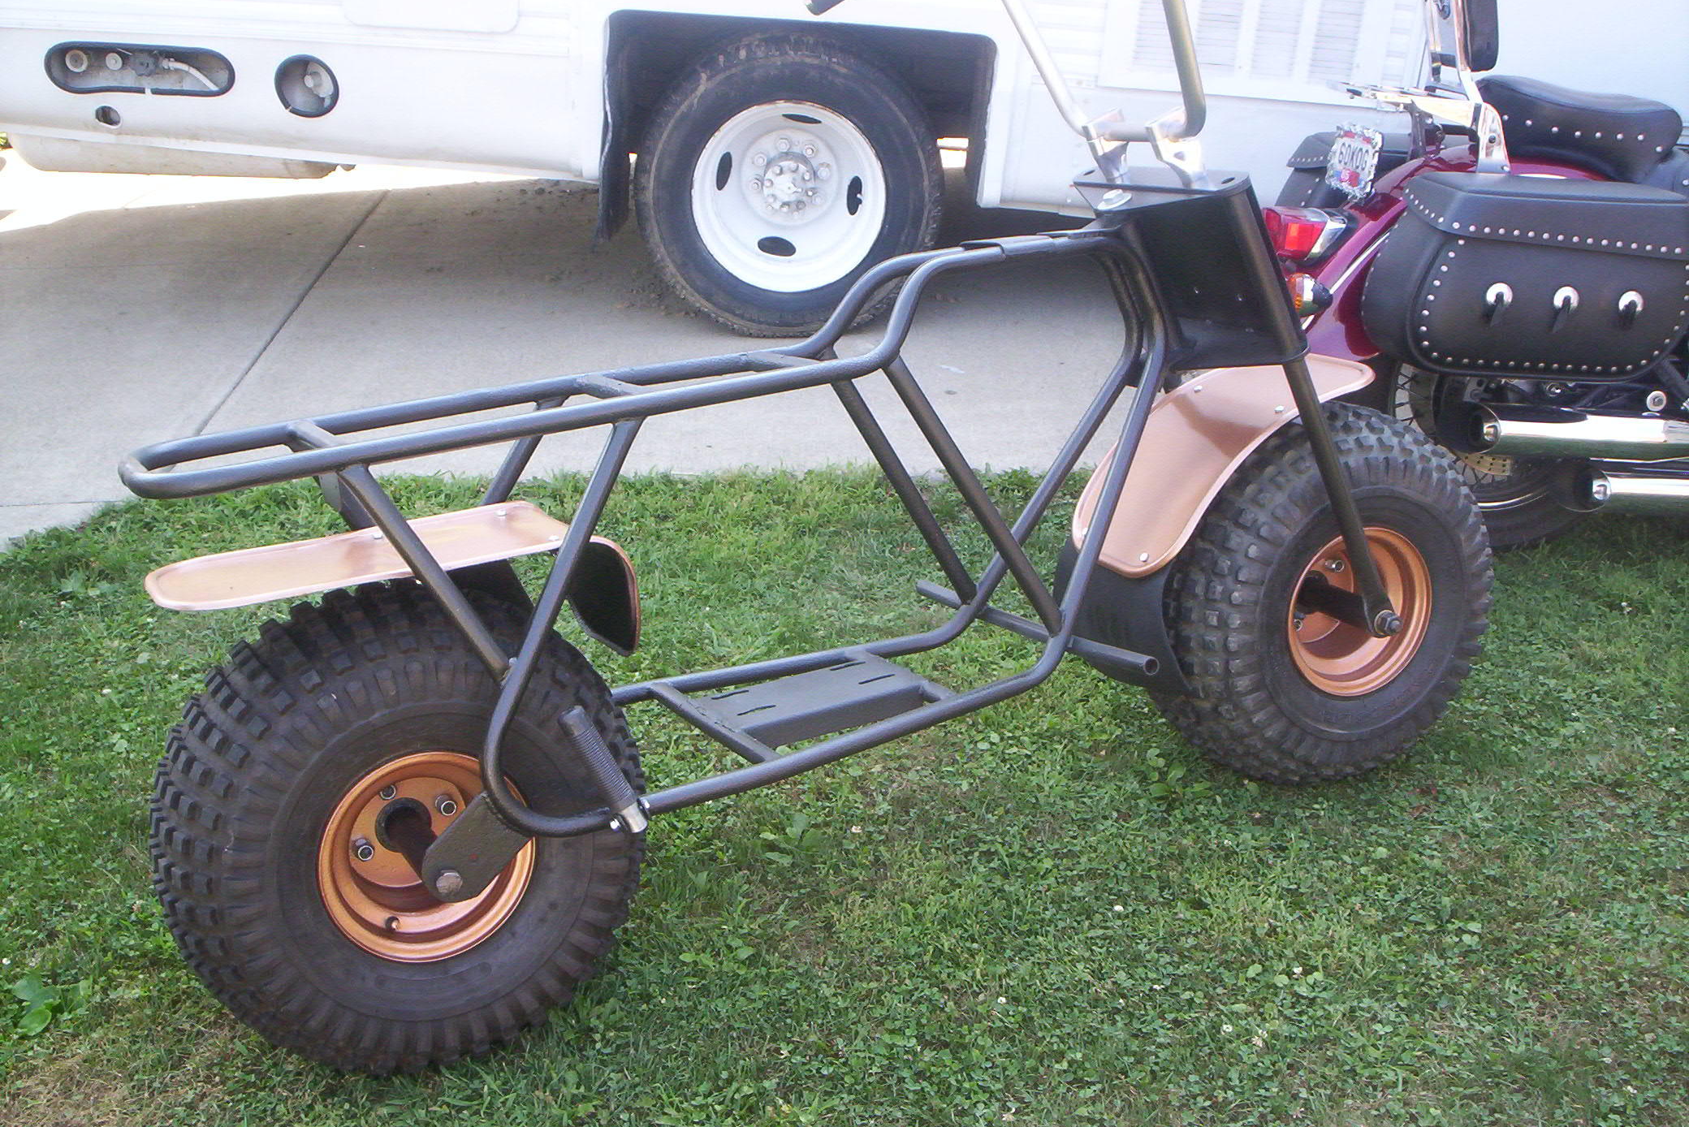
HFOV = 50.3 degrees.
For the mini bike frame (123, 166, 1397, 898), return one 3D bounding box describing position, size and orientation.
[{"bbox_3d":[-0.050,-0.075,2.167,1.480,0.625,0.560,-13,15,-24],"label":"mini bike frame"}]

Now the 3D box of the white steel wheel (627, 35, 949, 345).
[{"bbox_3d":[-0.126,-0.870,4.169,0.715,0.715,0.215,2,25,-2],"label":"white steel wheel"}]

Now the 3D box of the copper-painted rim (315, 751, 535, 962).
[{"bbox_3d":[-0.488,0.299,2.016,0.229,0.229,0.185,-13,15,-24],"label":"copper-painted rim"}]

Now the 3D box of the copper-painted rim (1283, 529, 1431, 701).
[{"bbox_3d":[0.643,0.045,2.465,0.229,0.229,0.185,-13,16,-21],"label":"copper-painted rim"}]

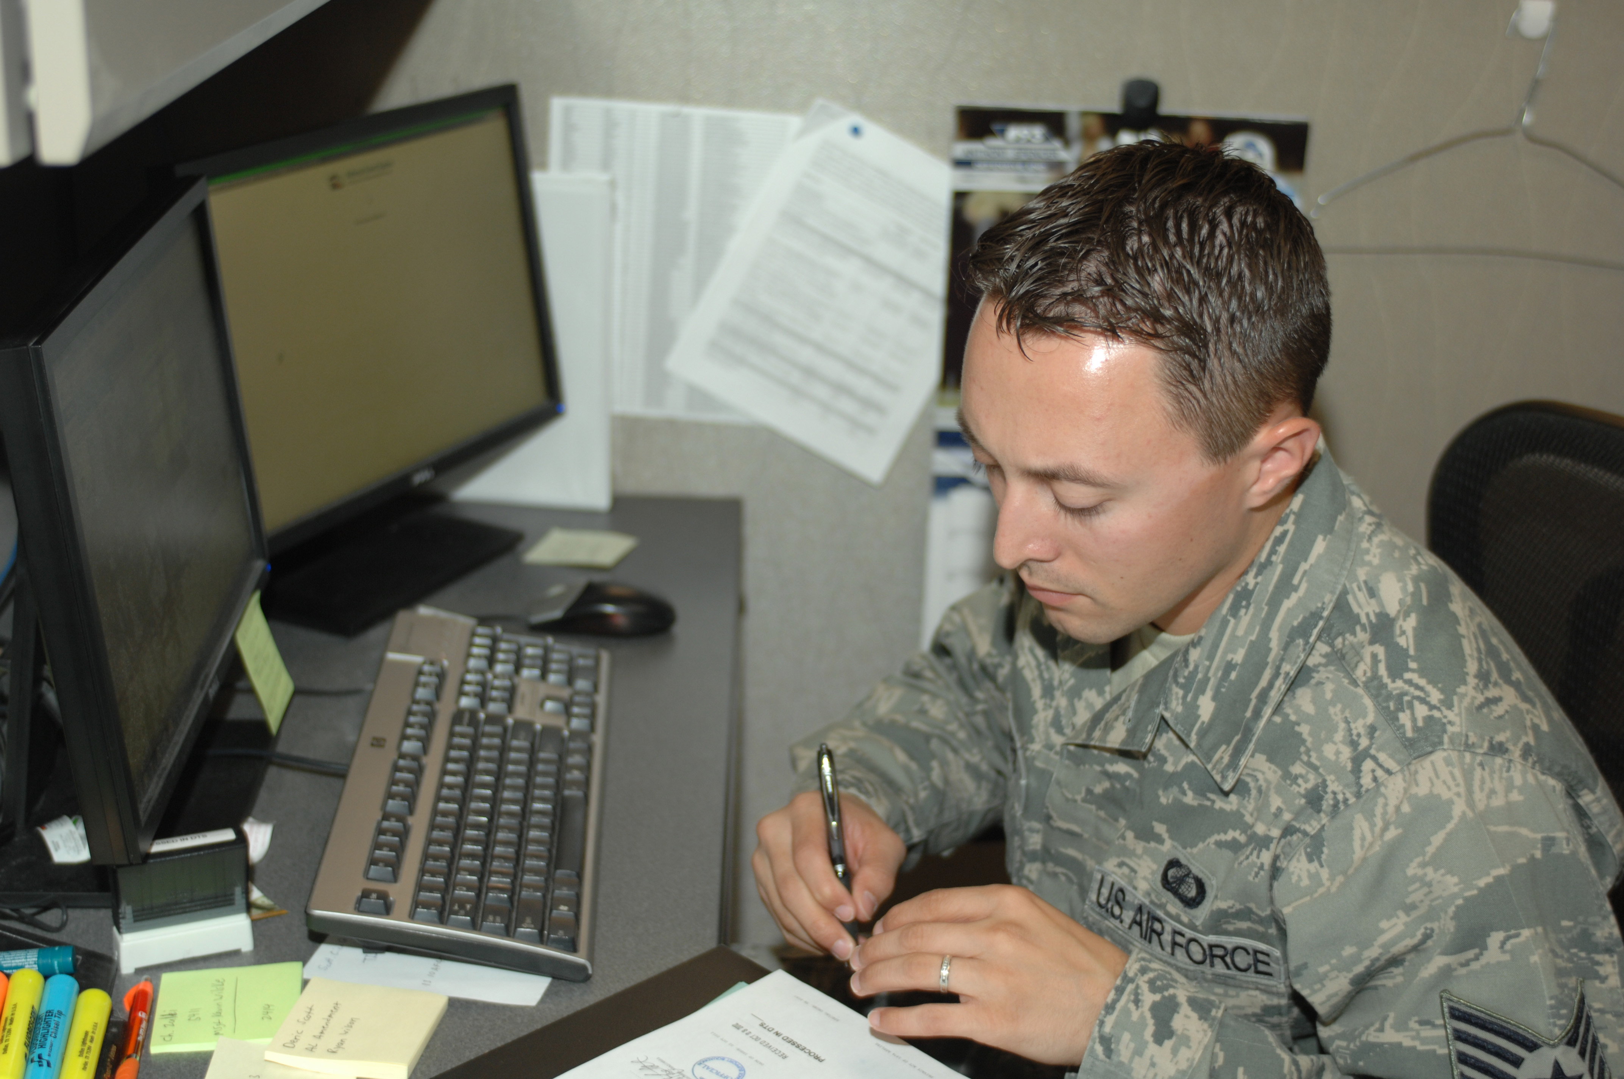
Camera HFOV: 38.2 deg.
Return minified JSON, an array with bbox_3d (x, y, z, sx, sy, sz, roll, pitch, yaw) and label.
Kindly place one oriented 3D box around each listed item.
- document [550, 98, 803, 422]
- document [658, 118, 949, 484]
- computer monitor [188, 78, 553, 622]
[{"bbox_3d":[-0.126,-0.240,2.062,0.216,0.279,0.005,4,20,-2],"label":"document"},{"bbox_3d":[0.034,-0.215,2.069,0.216,0.279,0.008,28,17,-10],"label":"document"},{"bbox_3d":[-0.362,-0.153,1.877,0.170,0.375,0.444,11,21,22],"label":"computer monitor"}]

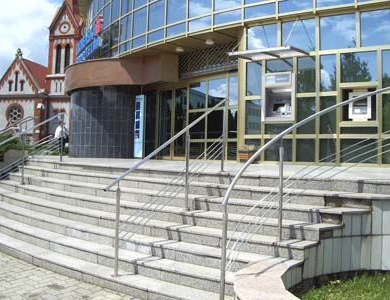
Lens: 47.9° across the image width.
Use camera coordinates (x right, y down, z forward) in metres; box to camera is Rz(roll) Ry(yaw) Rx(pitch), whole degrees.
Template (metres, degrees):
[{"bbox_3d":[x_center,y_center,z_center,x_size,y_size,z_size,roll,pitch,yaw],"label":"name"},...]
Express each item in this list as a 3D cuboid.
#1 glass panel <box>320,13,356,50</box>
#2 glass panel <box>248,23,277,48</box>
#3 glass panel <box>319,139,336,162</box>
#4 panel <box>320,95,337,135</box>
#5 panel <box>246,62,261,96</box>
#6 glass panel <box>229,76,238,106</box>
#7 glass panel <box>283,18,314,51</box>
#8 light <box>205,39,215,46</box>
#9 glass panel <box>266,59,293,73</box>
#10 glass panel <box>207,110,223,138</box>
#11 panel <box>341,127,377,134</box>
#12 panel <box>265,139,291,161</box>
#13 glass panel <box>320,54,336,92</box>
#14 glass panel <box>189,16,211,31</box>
[{"bbox_3d":[2.975,-2.427,9.109,0.699,0.686,0.050,1,0,29],"label":"glass panel"},{"bbox_3d":[1.529,-2.449,9.920,0.700,0.688,0.050,1,0,29],"label":"glass panel"},{"bbox_3d":[2.694,0.017,8.881,0.331,0.483,0.050,1,0,29],"label":"glass panel"},{"bbox_3d":[2.701,-0.699,8.889,0.323,0.772,0.050,1,0,29],"label":"panel"},{"bbox_3d":[1.316,-1.569,9.687,0.376,0.769,0.050,1,0,29],"label":"panel"},{"bbox_3d":[0.941,-1.403,10.517,0.050,0.711,0.260,0,0,-45],"label":"glass panel"},{"bbox_3d":[2.253,-2.438,9.514,0.714,0.687,0.050,1,0,29],"label":"glass panel"},{"bbox_3d":[0.382,-2.679,11.056,0.230,0.100,0.230,1,0,29],"label":"light"},{"bbox_3d":[1.810,-1.800,9.411,0.608,0.284,0.050,1,0,29],"label":"glass panel"},{"bbox_3d":[0.550,-0.630,10.907,0.050,0.713,0.595,0,0,-45],"label":"glass panel"},{"bbox_3d":[3.333,-0.396,8.907,0.710,0.144,0.050,1,0,29],"label":"panel"},{"bbox_3d":[1.792,0.005,9.392,0.607,0.484,0.050,1,0,29],"label":"panel"},{"bbox_3d":[2.710,-1.549,8.898,0.312,0.743,0.050,1,0,29],"label":"glass panel"},{"bbox_3d":[0.137,-3.125,10.881,0.763,0.284,0.050,1,0,41],"label":"glass panel"}]

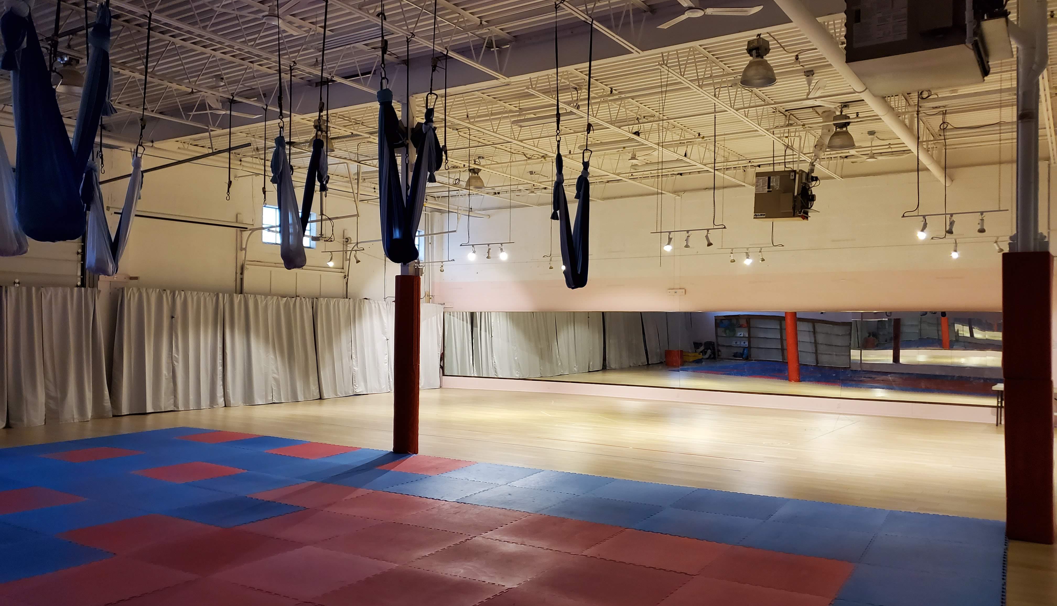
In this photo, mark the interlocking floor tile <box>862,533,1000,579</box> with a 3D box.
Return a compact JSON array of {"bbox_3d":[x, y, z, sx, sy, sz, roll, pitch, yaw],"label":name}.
[{"bbox_3d":[3.318,2.092,6.510,1.000,0.025,1.000,0,-2,30],"label":"interlocking floor tile"}]

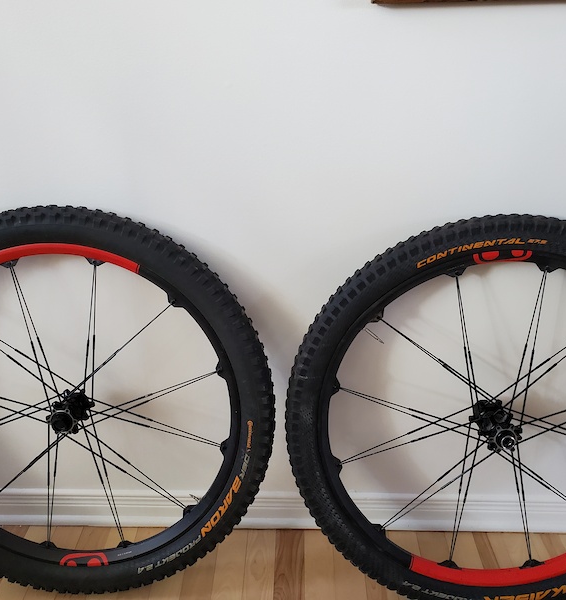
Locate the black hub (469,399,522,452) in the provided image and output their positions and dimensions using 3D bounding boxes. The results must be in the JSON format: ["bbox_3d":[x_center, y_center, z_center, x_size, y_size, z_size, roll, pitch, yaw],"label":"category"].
[{"bbox_3d":[0.355,0.209,1.004,0.065,0.065,0.130,1,12,3],"label":"black hub"}]

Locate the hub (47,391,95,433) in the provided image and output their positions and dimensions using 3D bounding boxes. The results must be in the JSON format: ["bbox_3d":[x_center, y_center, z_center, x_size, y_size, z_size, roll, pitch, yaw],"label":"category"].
[{"bbox_3d":[-0.364,0.192,1.031,0.060,0.060,0.095,0,14,1],"label":"hub"}]

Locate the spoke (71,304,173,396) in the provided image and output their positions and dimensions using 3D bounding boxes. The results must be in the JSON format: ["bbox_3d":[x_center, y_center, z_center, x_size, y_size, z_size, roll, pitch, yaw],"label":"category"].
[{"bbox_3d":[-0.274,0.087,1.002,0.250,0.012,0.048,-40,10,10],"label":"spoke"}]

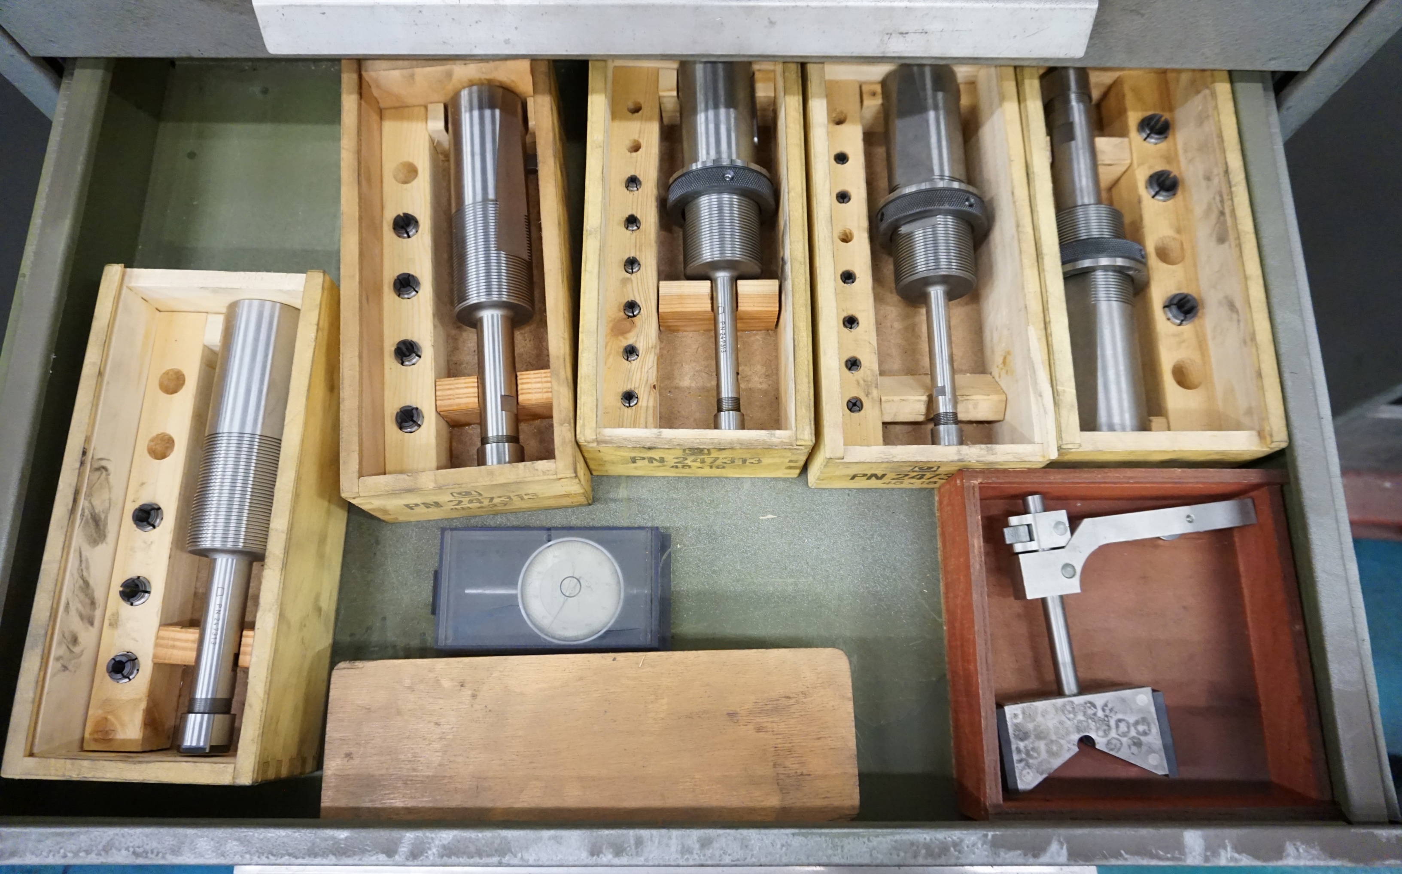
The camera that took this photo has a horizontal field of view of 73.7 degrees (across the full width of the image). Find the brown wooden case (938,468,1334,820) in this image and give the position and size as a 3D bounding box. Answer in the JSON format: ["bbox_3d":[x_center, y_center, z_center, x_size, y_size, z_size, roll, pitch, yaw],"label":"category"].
[{"bbox_3d":[0.233,0.114,0.520,0.176,0.055,0.182,0,75,0],"label":"brown wooden case"}]

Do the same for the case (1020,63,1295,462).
[{"bbox_3d":[0.252,-0.115,0.569,0.123,0.077,0.269,0,75,0],"label":"case"}]

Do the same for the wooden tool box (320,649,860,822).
[{"bbox_3d":[-0.056,0.161,0.503,0.270,0.059,0.085,-1,75,-1],"label":"wooden tool box"}]

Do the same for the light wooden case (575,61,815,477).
[{"bbox_3d":[-0.003,-0.116,0.568,0.126,0.077,0.269,0,75,0],"label":"light wooden case"}]

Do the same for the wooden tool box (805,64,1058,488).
[{"bbox_3d":[0.127,-0.109,0.567,0.124,0.076,0.269,0,75,0],"label":"wooden tool box"}]

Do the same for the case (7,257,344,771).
[{"bbox_3d":[-0.274,0.046,0.523,0.122,0.077,0.269,1,75,0],"label":"case"}]

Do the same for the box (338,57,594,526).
[{"bbox_3d":[-0.139,-0.094,0.560,0.122,0.079,0.269,-5,75,-2],"label":"box"}]

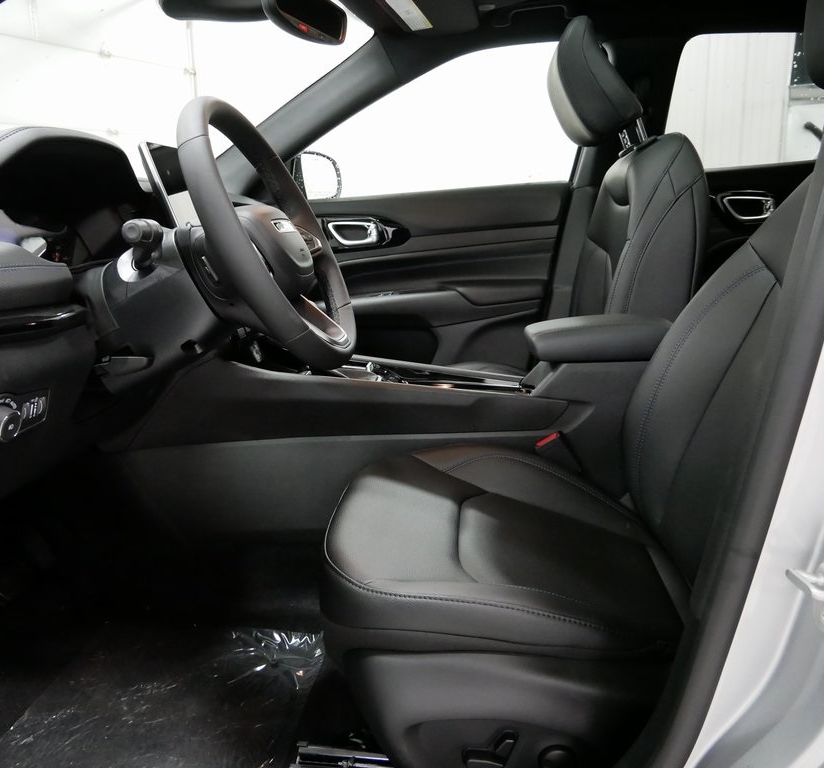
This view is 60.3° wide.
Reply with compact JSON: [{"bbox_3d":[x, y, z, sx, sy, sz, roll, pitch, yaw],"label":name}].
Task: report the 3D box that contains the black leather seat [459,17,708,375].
[{"bbox_3d":[0.271,-0.275,1.581,0.680,1.000,0.520,0,13,5],"label":"black leather seat"}]

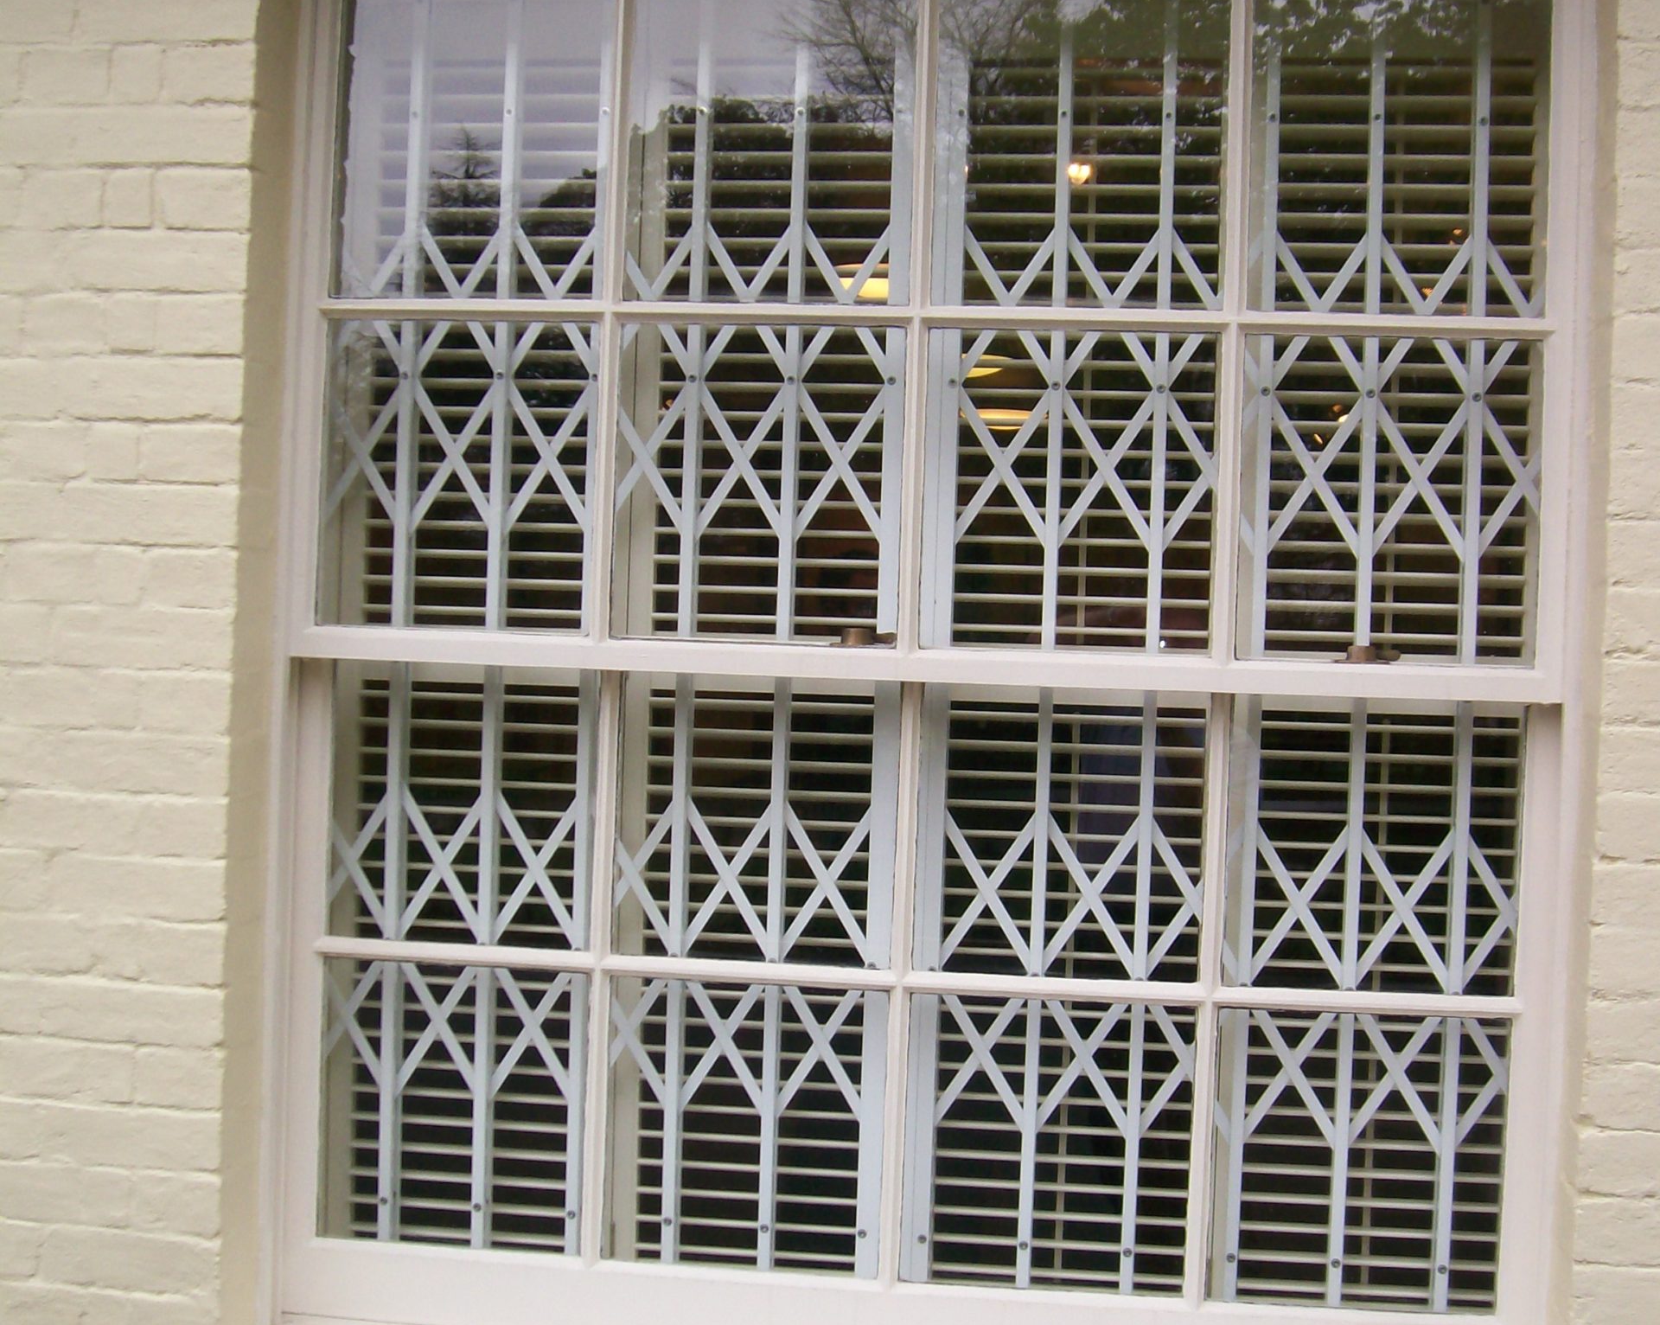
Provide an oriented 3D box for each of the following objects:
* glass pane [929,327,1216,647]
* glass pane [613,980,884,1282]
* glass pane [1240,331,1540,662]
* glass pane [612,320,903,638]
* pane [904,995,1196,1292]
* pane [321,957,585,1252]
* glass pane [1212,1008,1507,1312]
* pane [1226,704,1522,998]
[{"bbox_3d":[0.286,-0.203,2.676,0.345,0.384,0.012,2,1,8],"label":"glass pane"},{"bbox_3d":[-0.107,0.576,2.790,0.334,0.350,0.020,2,0,7],"label":"glass pane"},{"bbox_3d":[0.693,-0.205,2.764,0.362,0.405,0.030,2,1,7],"label":"glass pane"},{"bbox_3d":[-0.092,-0.235,2.862,0.368,0.405,0.030,2,1,7],"label":"glass pane"},{"bbox_3d":[0.273,0.601,2.794,0.360,0.365,0.015,2,1,7],"label":"pane"},{"bbox_3d":[-0.478,0.557,2.833,0.327,0.350,0.020,2,0,7],"label":"pane"},{"bbox_3d":[0.652,0.610,2.756,0.339,0.344,0.030,2,0,7],"label":"glass pane"},{"bbox_3d":[0.668,0.230,2.741,0.352,0.365,0.015,2,1,7],"label":"pane"}]

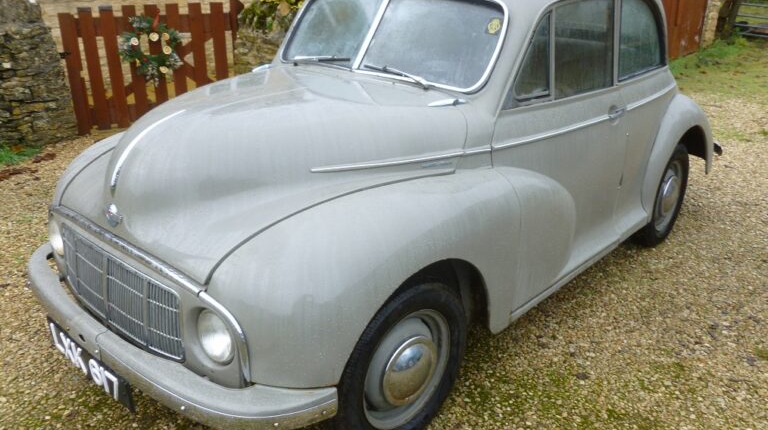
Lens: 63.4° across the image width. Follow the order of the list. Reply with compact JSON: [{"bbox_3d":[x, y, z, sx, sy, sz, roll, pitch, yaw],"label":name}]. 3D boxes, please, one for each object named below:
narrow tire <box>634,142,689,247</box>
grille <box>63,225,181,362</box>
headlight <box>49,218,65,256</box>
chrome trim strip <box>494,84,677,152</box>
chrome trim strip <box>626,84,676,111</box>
[{"bbox_3d":[1.514,-0.114,3.392,0.140,0.588,0.588,19,28,38],"label":"narrow tire"},{"bbox_3d":[-0.797,0.207,1.802,0.700,0.240,0.070,19,28,38],"label":"grille"},{"bbox_3d":[-1.107,0.060,2.127,0.070,0.146,0.146,-19,29,-41],"label":"headlight"},{"bbox_3d":[0.967,-0.434,2.593,0.085,0.045,1.760,19,28,38],"label":"chrome trim strip"},{"bbox_3d":[1.274,-0.554,2.914,0.040,0.040,0.835,16,26,34],"label":"chrome trim strip"}]

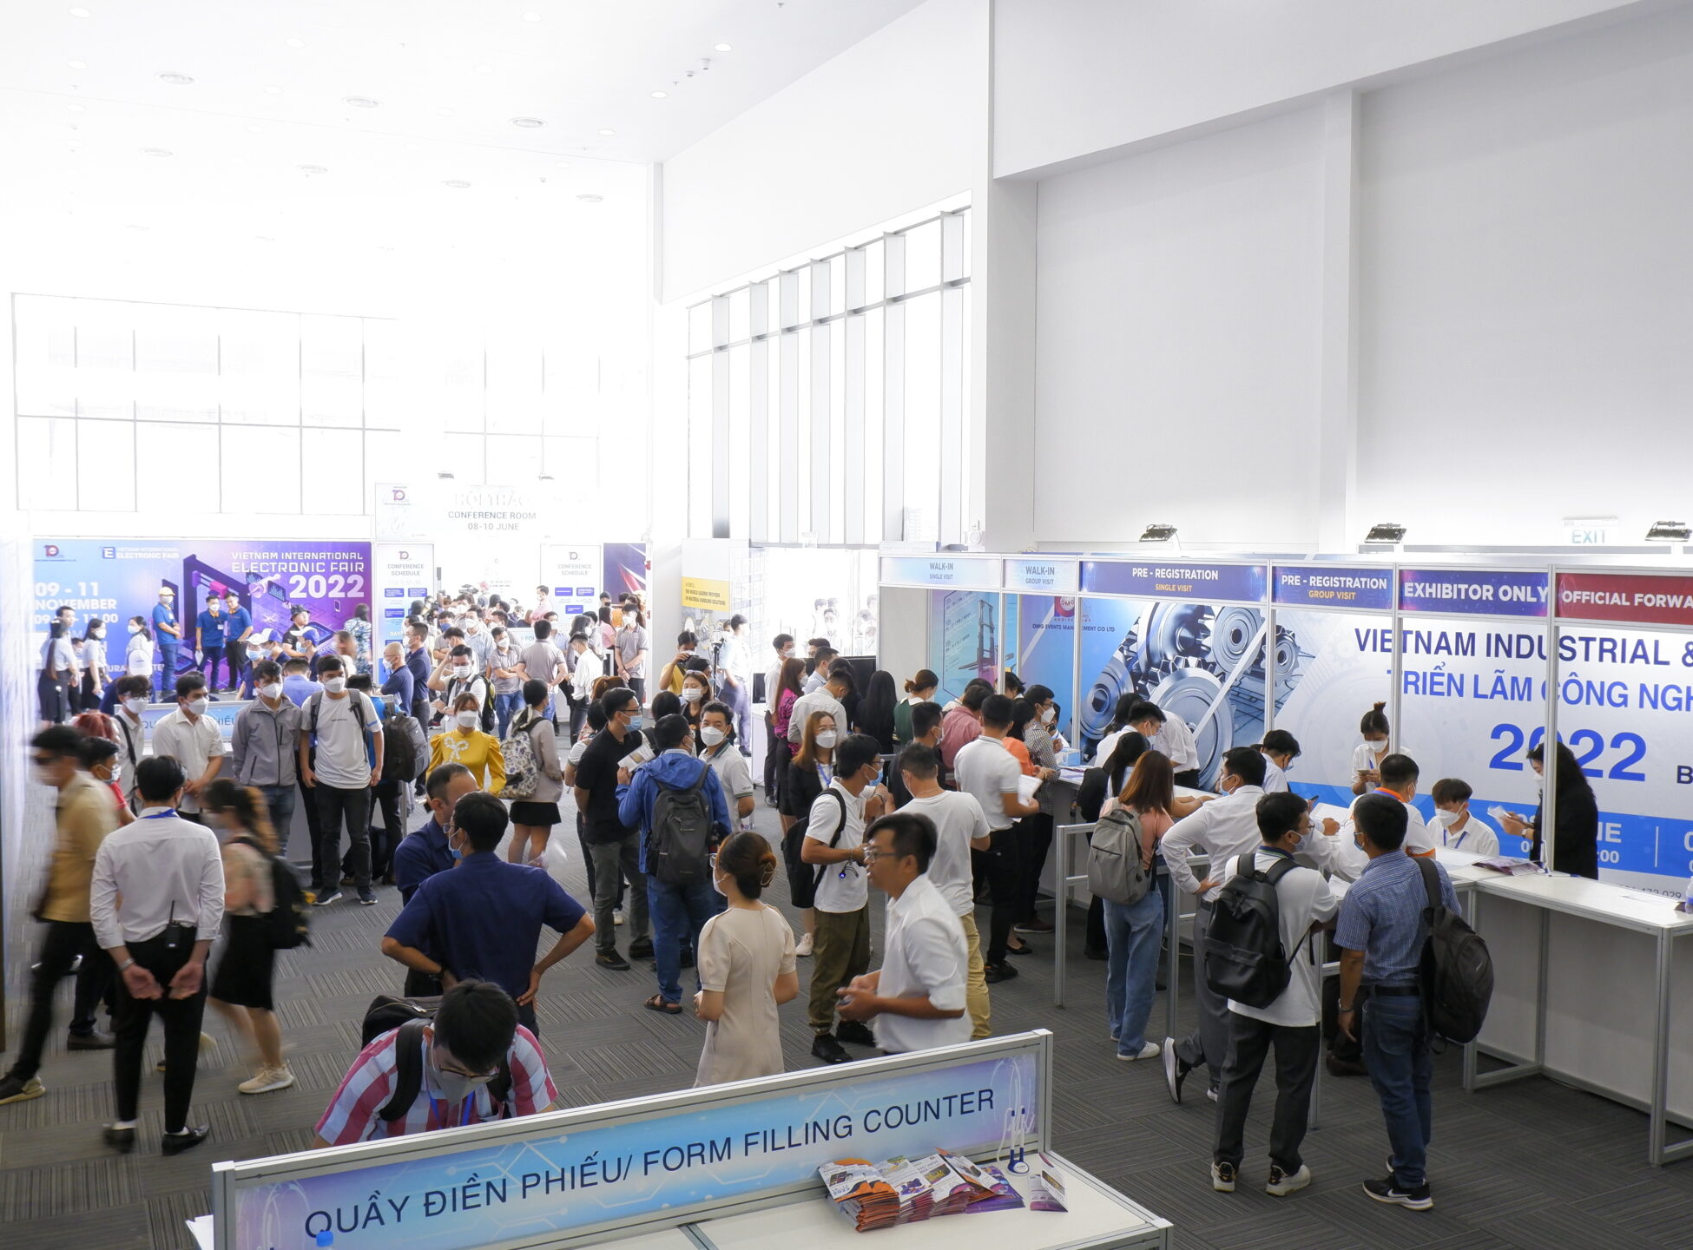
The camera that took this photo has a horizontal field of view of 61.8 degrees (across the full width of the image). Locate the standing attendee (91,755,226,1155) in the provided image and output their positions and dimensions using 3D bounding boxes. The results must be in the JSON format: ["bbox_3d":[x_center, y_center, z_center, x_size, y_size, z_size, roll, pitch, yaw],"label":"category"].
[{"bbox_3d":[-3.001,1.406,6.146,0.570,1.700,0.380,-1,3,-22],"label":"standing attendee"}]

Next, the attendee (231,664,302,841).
[{"bbox_3d":[-4.541,1.136,11.148,0.520,1.690,0.340,-2,4,-34],"label":"attendee"}]

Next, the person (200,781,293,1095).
[{"bbox_3d":[-2.899,1.463,6.927,0.620,1.500,0.450,-1,4,-25],"label":"person"}]

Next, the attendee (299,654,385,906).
[{"bbox_3d":[-3.624,1.091,10.121,0.550,1.730,0.330,-1,4,-24],"label":"attendee"}]

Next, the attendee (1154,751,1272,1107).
[{"bbox_3d":[1.750,1.409,6.629,0.600,1.650,0.500,-4,5,-44],"label":"attendee"}]

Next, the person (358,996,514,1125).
[{"bbox_3d":[-1.042,1.647,3.620,0.600,1.530,0.700,-1,3,-20],"label":"person"}]

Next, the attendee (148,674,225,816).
[{"bbox_3d":[-4.340,1.158,9.359,0.460,1.680,0.320,-3,5,-42],"label":"attendee"}]

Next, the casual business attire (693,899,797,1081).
[{"bbox_3d":[-0.351,1.375,4.890,0.340,0.850,0.240,-2,4,-30],"label":"casual business attire"}]

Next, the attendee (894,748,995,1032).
[{"bbox_3d":[0.465,1.409,7.077,0.520,1.640,0.380,-1,4,-24],"label":"attendee"}]

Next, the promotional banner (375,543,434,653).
[{"bbox_3d":[-7.863,-0.202,25.274,0.980,2.477,0.050,-2,4,-28],"label":"promotional banner"}]

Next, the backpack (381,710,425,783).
[{"bbox_3d":[-3.295,0.910,10.588,0.240,0.510,0.320,1,3,9],"label":"backpack"}]

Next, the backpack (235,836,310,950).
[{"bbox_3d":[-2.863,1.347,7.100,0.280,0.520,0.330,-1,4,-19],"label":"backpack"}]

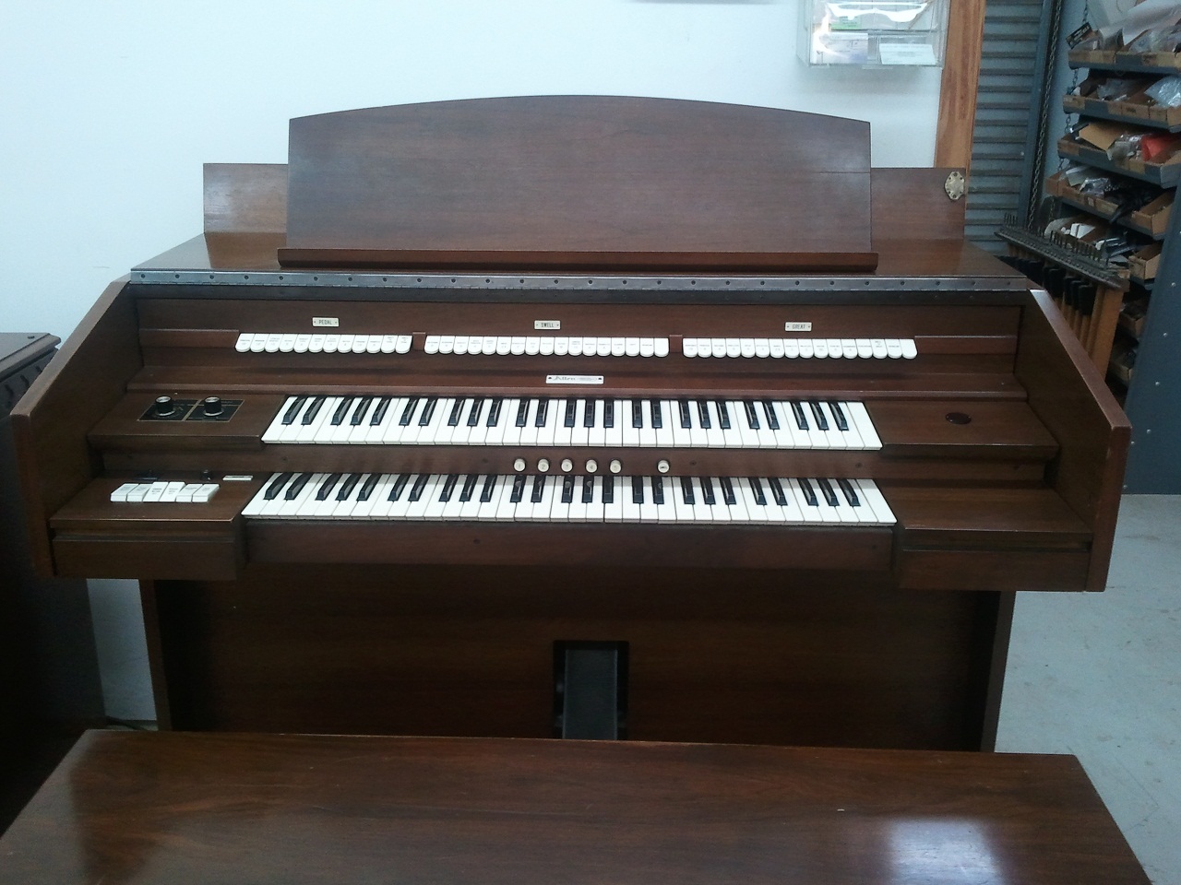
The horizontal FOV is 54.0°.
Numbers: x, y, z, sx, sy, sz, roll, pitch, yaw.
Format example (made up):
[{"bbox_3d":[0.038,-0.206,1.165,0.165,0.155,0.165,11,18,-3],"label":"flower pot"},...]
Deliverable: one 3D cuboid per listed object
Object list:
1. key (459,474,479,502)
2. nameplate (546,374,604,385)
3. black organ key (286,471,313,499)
[{"bbox_3d":[-0.167,0.058,1.595,0.014,0.012,0.095,1,19,1],"label":"key"},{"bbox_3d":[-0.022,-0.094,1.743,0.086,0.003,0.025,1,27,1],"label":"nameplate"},{"bbox_3d":[-0.403,0.056,1.599,0.014,0.012,0.095,1,19,1],"label":"black organ key"}]

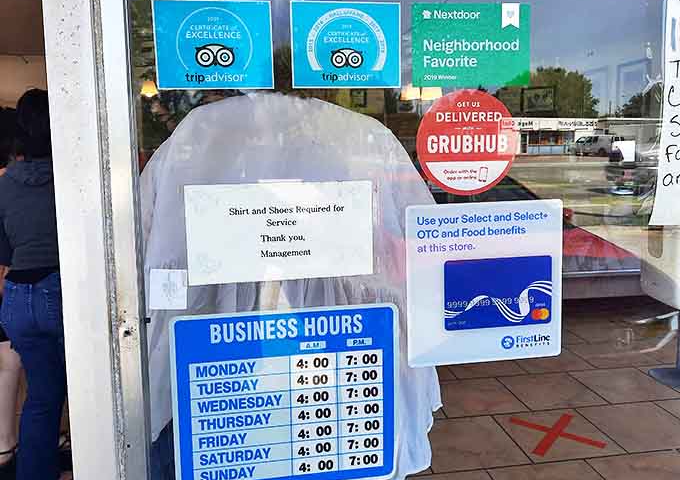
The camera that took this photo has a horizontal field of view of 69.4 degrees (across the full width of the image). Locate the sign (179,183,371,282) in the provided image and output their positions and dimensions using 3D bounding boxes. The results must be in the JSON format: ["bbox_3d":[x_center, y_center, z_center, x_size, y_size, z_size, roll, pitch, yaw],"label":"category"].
[{"bbox_3d":[-0.074,-0.010,0.633,0.238,0.125,0.004,-2,6,-8],"label":"sign"}]

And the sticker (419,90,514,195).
[{"bbox_3d":[0.170,-0.129,0.657,0.139,0.139,0.003,-3,6,-8],"label":"sticker"}]

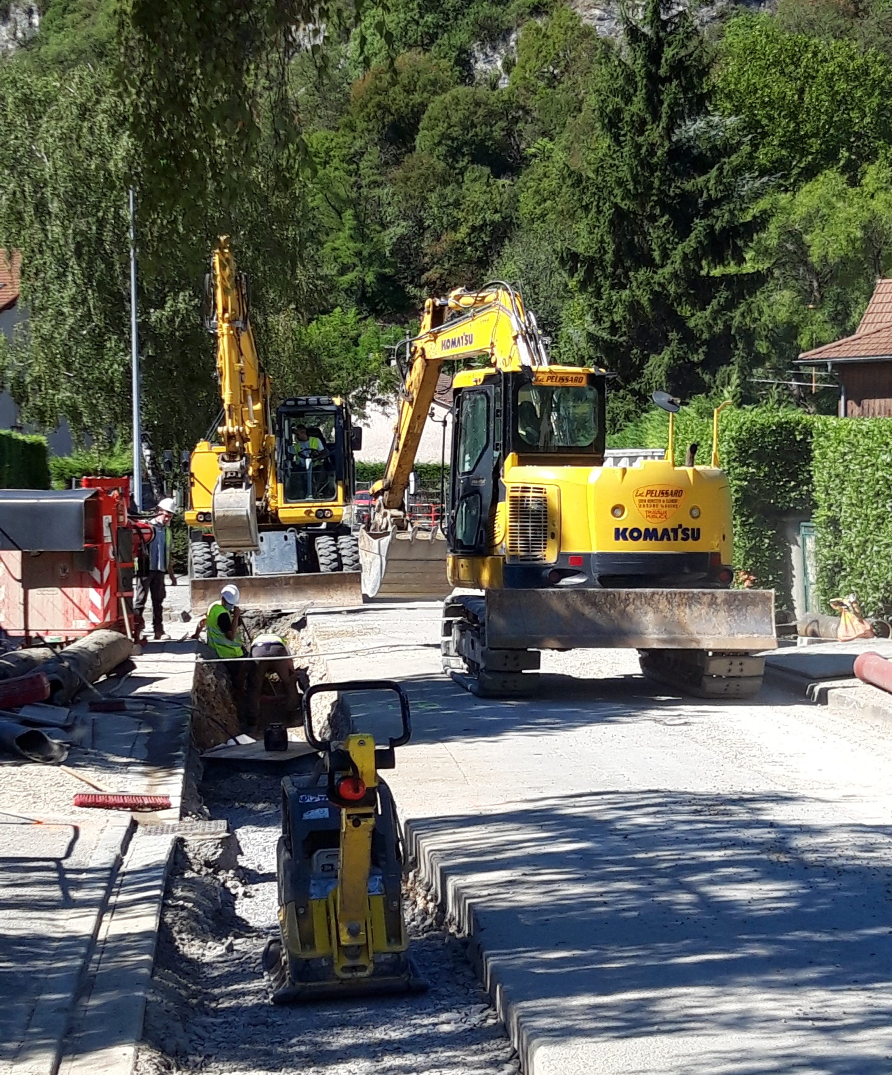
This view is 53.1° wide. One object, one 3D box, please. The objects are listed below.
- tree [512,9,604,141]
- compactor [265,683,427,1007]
[{"bbox_3d":[10.477,-43.985,85.000,9.000,13.500,9.000,0,3,0],"label":"tree"},{"bbox_3d":[-0.452,1.177,3.993,0.630,1.220,0.880,-1,3,-12],"label":"compactor"}]

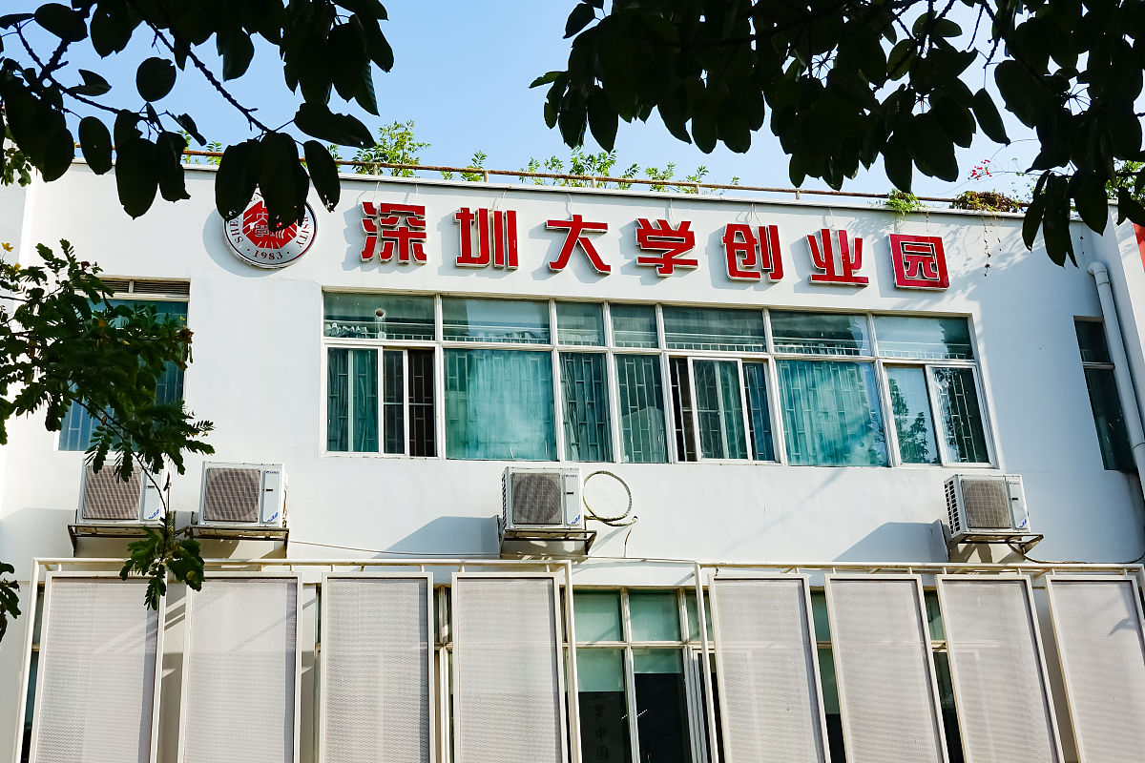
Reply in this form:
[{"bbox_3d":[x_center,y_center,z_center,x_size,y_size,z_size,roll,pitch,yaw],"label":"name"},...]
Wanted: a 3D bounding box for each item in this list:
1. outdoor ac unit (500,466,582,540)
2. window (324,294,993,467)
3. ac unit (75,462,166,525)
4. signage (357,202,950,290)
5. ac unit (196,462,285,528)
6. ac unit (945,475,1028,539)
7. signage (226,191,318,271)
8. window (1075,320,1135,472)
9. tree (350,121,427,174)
[{"bbox_3d":[-0.367,1.496,15.714,0.925,0.780,0.390,2,-22,-12],"label":"outdoor ac unit"},{"bbox_3d":[1.321,0.016,17.118,9.245,2.347,0.130,2,-22,-12],"label":"window"},{"bbox_3d":[-5.170,1.335,14.694,0.925,0.780,0.390,2,-22,-12],"label":"ac unit"},{"bbox_3d":[1.316,-1.854,17.713,8.401,0.858,0.110,2,-22,-12],"label":"signage"},{"bbox_3d":[-3.872,1.387,14.966,0.925,0.780,0.390,2,-22,-12],"label":"ac unit"},{"bbox_3d":[5.532,1.685,16.971,0.925,0.780,0.390,2,-22,-12],"label":"ac unit"},{"bbox_3d":[-3.928,-1.985,16.581,1.161,1.161,0.110,2,-22,-12],"label":"signage"},{"bbox_3d":[7.705,0.194,18.489,0.547,2.409,0.130,2,-22,-12],"label":"window"},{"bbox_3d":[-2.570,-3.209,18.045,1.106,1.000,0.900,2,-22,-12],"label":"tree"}]

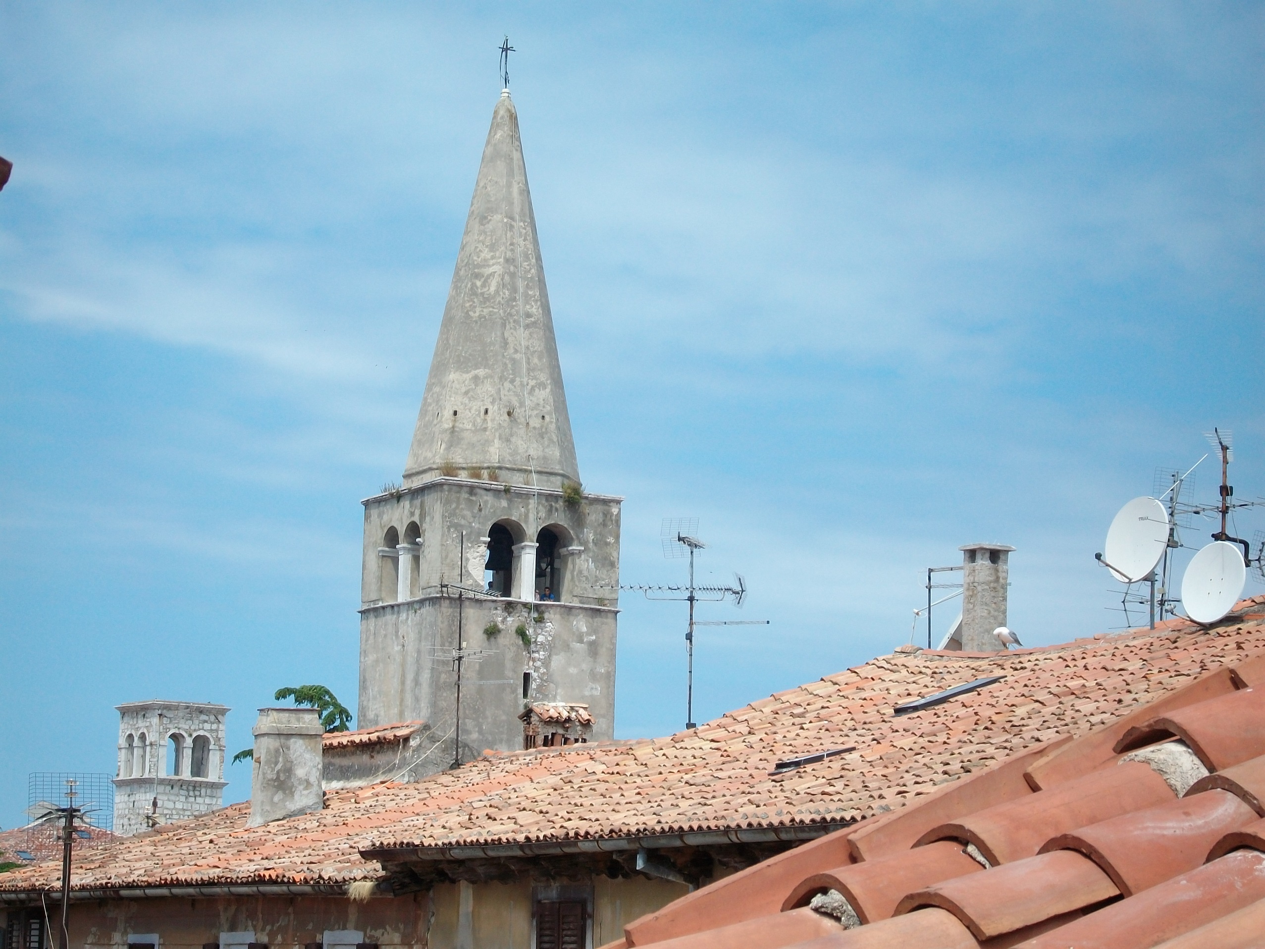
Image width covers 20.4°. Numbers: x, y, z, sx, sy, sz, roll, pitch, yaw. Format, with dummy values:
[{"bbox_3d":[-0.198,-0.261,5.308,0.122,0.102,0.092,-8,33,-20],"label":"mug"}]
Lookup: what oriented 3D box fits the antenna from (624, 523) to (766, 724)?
[{"bbox_3d":[0.803,2.208,51.714,2.400,3.115,0.750,2,-8,0],"label":"antenna"}]

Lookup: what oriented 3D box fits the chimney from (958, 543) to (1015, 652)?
[{"bbox_3d":[5.033,1.823,49.893,0.570,1.648,0.570,6,-9,-28],"label":"chimney"}]

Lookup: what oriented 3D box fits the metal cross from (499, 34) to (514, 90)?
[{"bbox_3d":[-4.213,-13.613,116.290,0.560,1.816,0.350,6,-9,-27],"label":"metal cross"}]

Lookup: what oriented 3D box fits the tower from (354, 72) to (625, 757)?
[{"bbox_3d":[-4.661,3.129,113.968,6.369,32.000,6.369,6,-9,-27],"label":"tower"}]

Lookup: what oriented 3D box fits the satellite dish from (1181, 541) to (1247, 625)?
[{"bbox_3d":[7.292,1.351,44.000,0.220,1.068,0.989,24,-21,-38],"label":"satellite dish"}]

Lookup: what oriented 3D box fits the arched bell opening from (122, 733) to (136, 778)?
[{"bbox_3d":[-27.704,15.604,194.866,0.550,2.419,1.200,7,-10,-34],"label":"arched bell opening"}]

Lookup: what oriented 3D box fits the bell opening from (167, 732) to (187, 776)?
[{"bbox_3d":[-25.207,15.401,192.906,1.151,2.406,0.550,7,-10,-34],"label":"bell opening"}]

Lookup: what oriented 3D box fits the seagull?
[{"bbox_3d":[5.278,2.288,49.222,0.420,0.320,0.200,8,-10,-40],"label":"seagull"}]

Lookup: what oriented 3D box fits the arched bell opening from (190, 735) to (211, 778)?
[{"bbox_3d":[-23.954,15.591,193.756,1.192,2.335,0.550,7,-10,-34],"label":"arched bell opening"}]

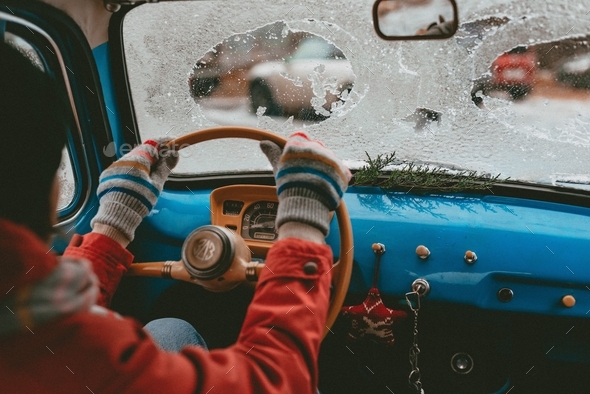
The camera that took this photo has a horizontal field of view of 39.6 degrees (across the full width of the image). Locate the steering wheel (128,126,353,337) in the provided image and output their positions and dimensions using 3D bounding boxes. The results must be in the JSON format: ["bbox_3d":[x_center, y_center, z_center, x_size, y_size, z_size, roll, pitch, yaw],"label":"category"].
[{"bbox_3d":[-0.112,0.083,1.181,0.395,0.395,0.090,3,-14,16],"label":"steering wheel"}]

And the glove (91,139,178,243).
[{"bbox_3d":[-0.235,-0.011,1.205,0.100,0.080,0.155,10,57,21],"label":"glove"}]

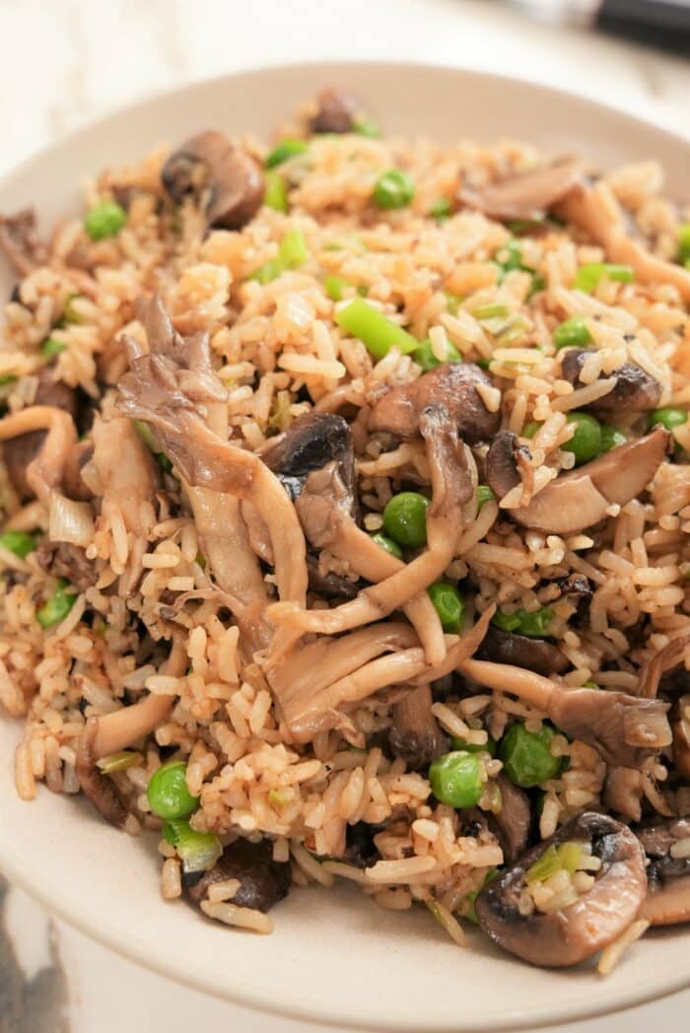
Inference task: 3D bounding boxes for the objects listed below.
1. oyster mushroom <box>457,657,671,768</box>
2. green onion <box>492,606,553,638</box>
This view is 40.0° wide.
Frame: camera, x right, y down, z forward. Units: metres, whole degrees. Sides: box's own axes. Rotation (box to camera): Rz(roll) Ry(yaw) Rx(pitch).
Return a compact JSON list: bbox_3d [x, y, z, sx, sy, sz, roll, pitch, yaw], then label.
[{"bbox_3d":[0.039,0.035,0.167,0.040,0.011,0.013,18,73,-7],"label":"oyster mushroom"},{"bbox_3d":[0.032,0.019,0.171,0.011,0.006,0.007,6,60,0],"label":"green onion"}]

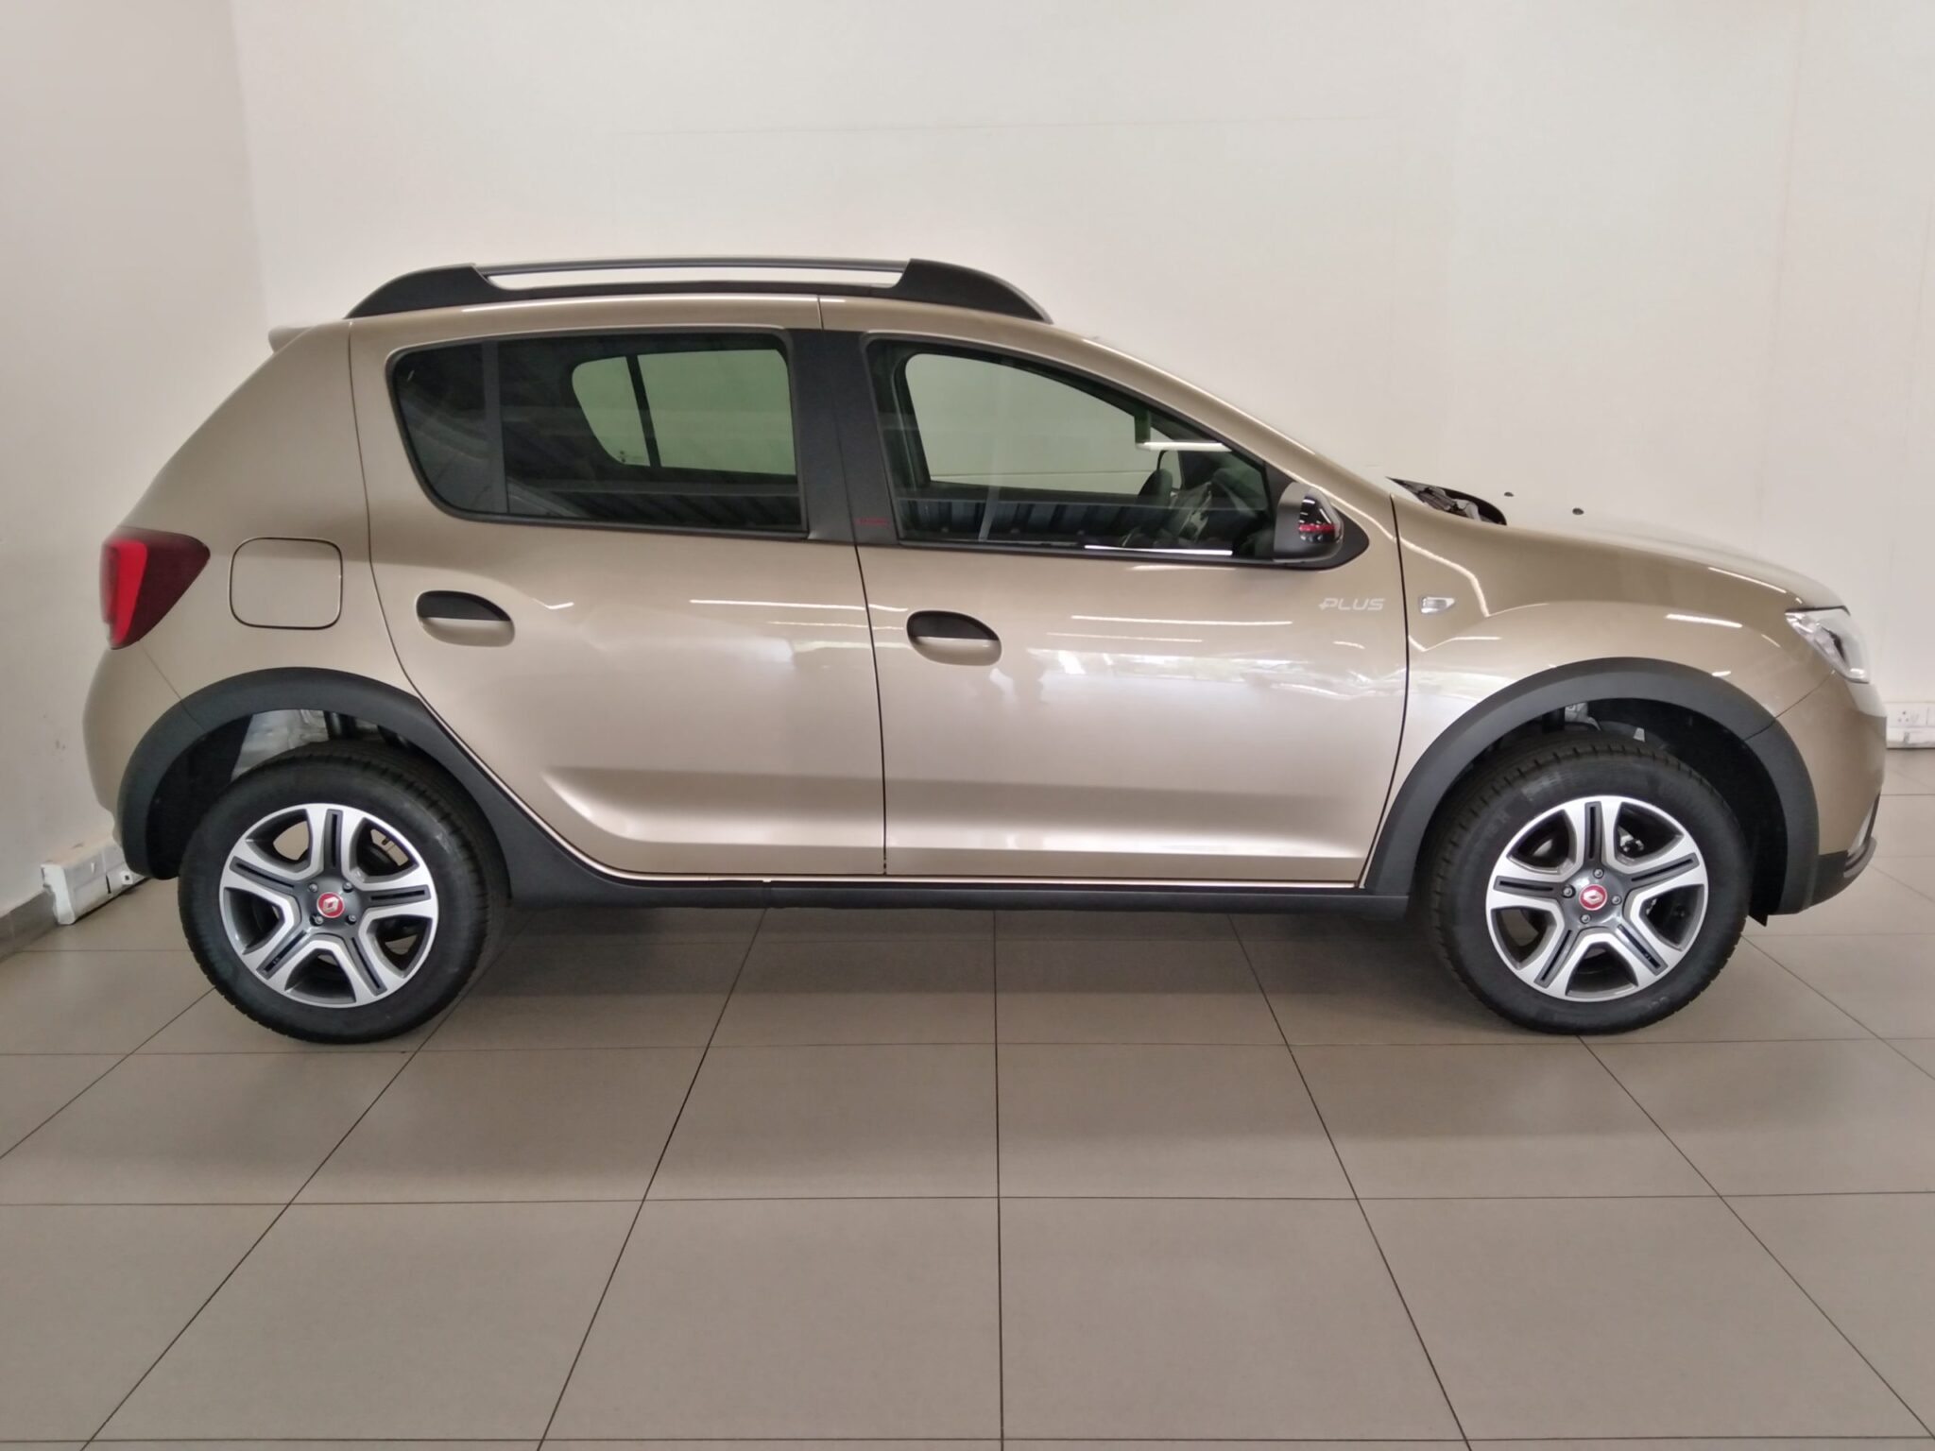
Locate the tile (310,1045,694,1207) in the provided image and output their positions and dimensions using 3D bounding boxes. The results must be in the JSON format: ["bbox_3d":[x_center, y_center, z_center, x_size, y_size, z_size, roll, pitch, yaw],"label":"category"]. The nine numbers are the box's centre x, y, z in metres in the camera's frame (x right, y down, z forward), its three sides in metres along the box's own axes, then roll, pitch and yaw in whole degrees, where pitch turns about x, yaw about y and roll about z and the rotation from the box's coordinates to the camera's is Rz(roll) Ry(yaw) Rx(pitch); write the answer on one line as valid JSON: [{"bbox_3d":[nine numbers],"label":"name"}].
[{"bbox_3d":[-0.848,0.747,2.747,0.600,0.010,0.580,-1,14,1],"label":"tile"}]

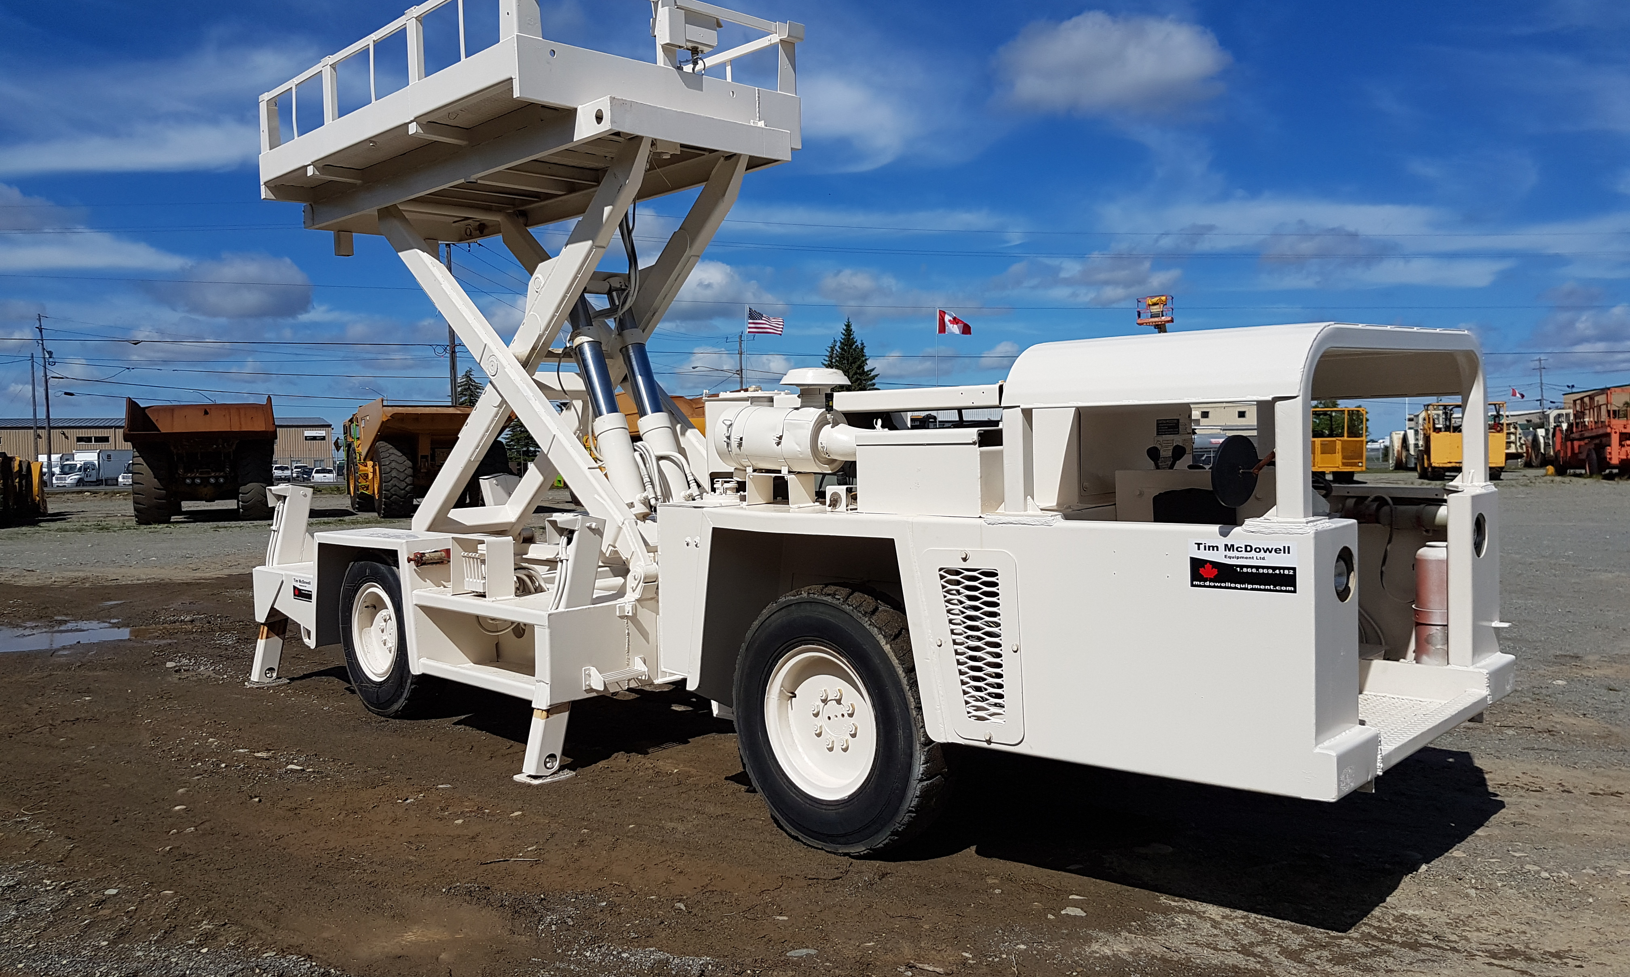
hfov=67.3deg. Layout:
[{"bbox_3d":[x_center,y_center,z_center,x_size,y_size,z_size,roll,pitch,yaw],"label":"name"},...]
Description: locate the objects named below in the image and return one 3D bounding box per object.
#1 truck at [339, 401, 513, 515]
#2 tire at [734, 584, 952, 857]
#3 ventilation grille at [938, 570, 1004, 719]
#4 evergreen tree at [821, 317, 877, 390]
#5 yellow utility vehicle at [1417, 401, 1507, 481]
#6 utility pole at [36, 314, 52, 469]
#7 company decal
[{"bbox_3d":[-10.500,-0.780,32.200,2.900,2.700,9.000,-3,3,-27],"label":"truck"},{"bbox_3d":[0.090,0.891,4.751,1.000,1.000,0.270,1,5,45],"label":"tire"},{"bbox_3d":[0.536,0.521,4.121,0.259,0.515,0.030,1,5,45],"label":"ventilation grille"},{"bbox_3d":[2.400,-6.600,85.000,4.500,10.200,4.500,-1,3,0],"label":"evergreen tree"},{"bbox_3d":[21.200,-1.580,40.300,2.100,2.500,6.000,0,3,24],"label":"yellow utility vehicle"},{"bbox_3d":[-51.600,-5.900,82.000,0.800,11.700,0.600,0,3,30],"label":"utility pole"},{"bbox_3d":[1.191,0.215,3.417,0.318,0.139,0.008,1,5,45],"label":"company decal"}]

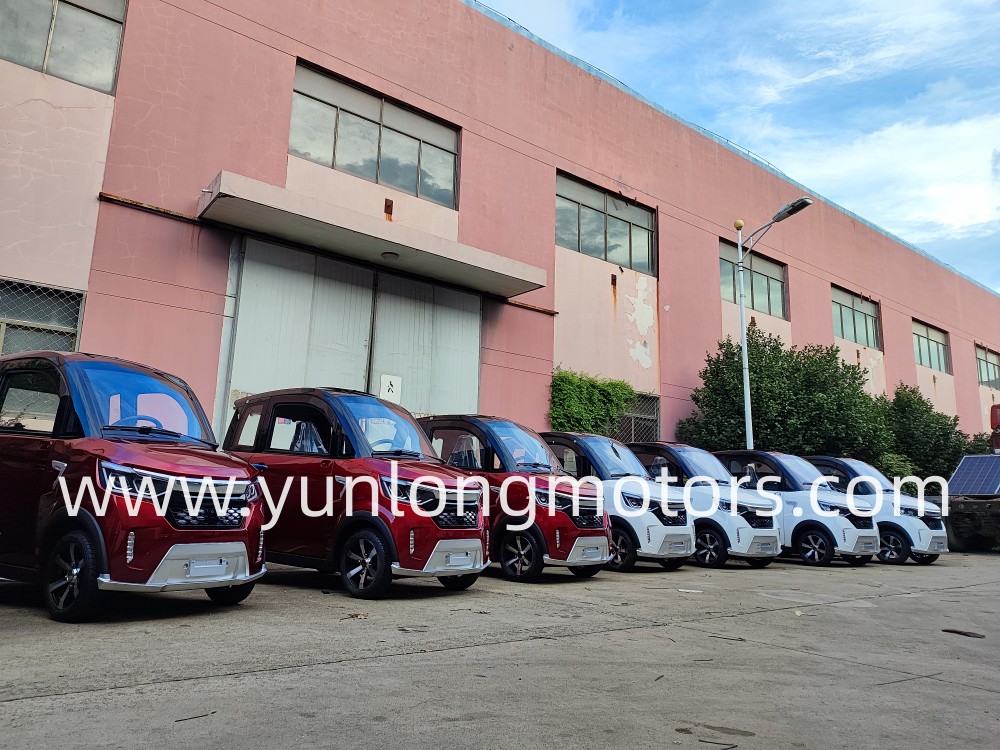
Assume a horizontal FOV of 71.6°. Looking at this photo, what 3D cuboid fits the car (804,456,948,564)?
[{"bbox_3d":[5.860,2.241,11.645,1.160,1.700,2.860,9,-14,-33],"label":"car"}]

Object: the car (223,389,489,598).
[{"bbox_3d":[-1.357,1.019,6.256,2.860,1.700,1.160,-8,-15,39],"label":"car"}]

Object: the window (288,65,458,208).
[{"bbox_3d":[-2.230,-4.329,12.914,3.440,1.810,0.200,10,-14,-36],"label":"window"}]

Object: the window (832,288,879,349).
[{"bbox_3d":[12.080,-1.873,23.564,3.410,1.810,0.200,10,-14,-36],"label":"window"}]

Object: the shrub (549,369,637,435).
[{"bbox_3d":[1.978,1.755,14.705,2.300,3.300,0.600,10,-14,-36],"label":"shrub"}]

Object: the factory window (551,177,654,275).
[{"bbox_3d":[2.520,-3.507,16.448,3.410,1.810,0.200,10,-14,-36],"label":"factory window"}]

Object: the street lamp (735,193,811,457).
[{"bbox_3d":[5.869,-0.046,14.482,0.320,7.300,1.850,10,-14,-36],"label":"street lamp"}]

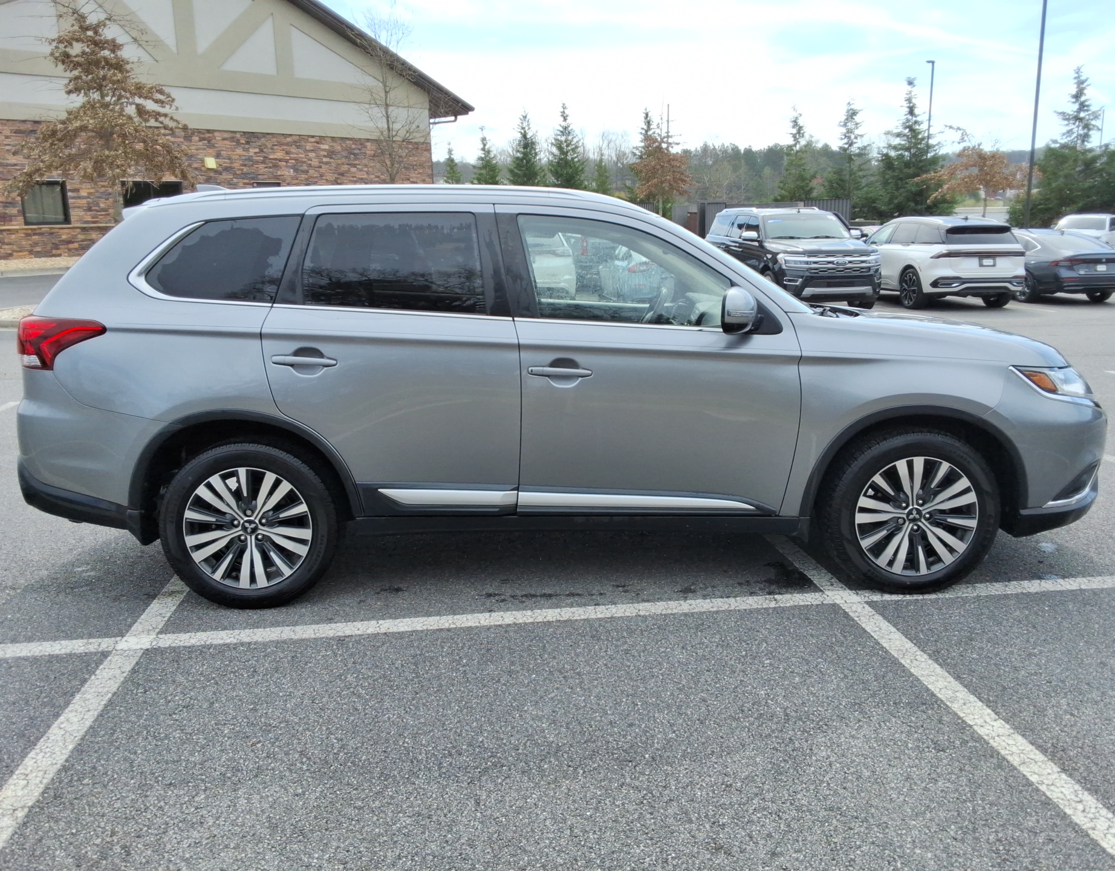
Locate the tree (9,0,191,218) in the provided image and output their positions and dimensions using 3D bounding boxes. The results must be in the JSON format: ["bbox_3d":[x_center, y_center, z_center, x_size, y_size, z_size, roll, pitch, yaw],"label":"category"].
[{"bbox_3d":[-8.611,-5.391,18.453,3.700,6.010,3.700,-6,13,-23],"label":"tree"}]

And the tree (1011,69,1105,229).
[{"bbox_3d":[16.992,-9.163,31.645,3.600,6.100,3.600,5,13,27],"label":"tree"}]

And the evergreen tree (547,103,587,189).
[{"bbox_3d":[0.512,-14.522,54.424,3.100,9.024,3.100,-1,12,0],"label":"evergreen tree"}]

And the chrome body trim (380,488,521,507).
[{"bbox_3d":[-0.431,0.243,3.714,0.552,0.073,0.030,-1,12,-1],"label":"chrome body trim"}]

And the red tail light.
[{"bbox_3d":[-1.947,-0.374,3.706,0.430,0.215,0.260,-1,12,0],"label":"red tail light"}]

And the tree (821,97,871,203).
[{"bbox_3d":[11.551,-10.379,38.011,2.500,6.060,2.500,3,12,16],"label":"tree"}]

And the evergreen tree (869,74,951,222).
[{"bbox_3d":[13.763,-10.310,36.721,4.000,6.910,4.000,-1,12,0],"label":"evergreen tree"}]

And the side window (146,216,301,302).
[{"bbox_3d":[-1.274,-0.672,3.611,0.575,0.340,0.060,0,-4,3],"label":"side window"}]

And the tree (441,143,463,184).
[{"bbox_3d":[-5.489,-12.011,48.557,1.900,5.885,1.900,-1,12,0],"label":"tree"}]

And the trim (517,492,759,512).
[{"bbox_3d":[0.323,0.259,3.736,0.956,0.075,0.030,-1,12,-1],"label":"trim"}]

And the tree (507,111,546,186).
[{"bbox_3d":[-1.345,-11.316,42.568,2.500,6.450,2.500,-1,12,-1],"label":"tree"}]

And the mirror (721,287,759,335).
[{"bbox_3d":[0.678,-0.465,3.500,0.130,0.185,0.230,-1,12,0],"label":"mirror"}]

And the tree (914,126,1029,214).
[{"bbox_3d":[14.137,-8.060,32.081,3.800,4.766,3.800,-1,12,0],"label":"tree"}]

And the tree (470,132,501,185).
[{"bbox_3d":[-4.367,-14.648,57.823,2.900,8.035,2.900,-1,12,0],"label":"tree"}]

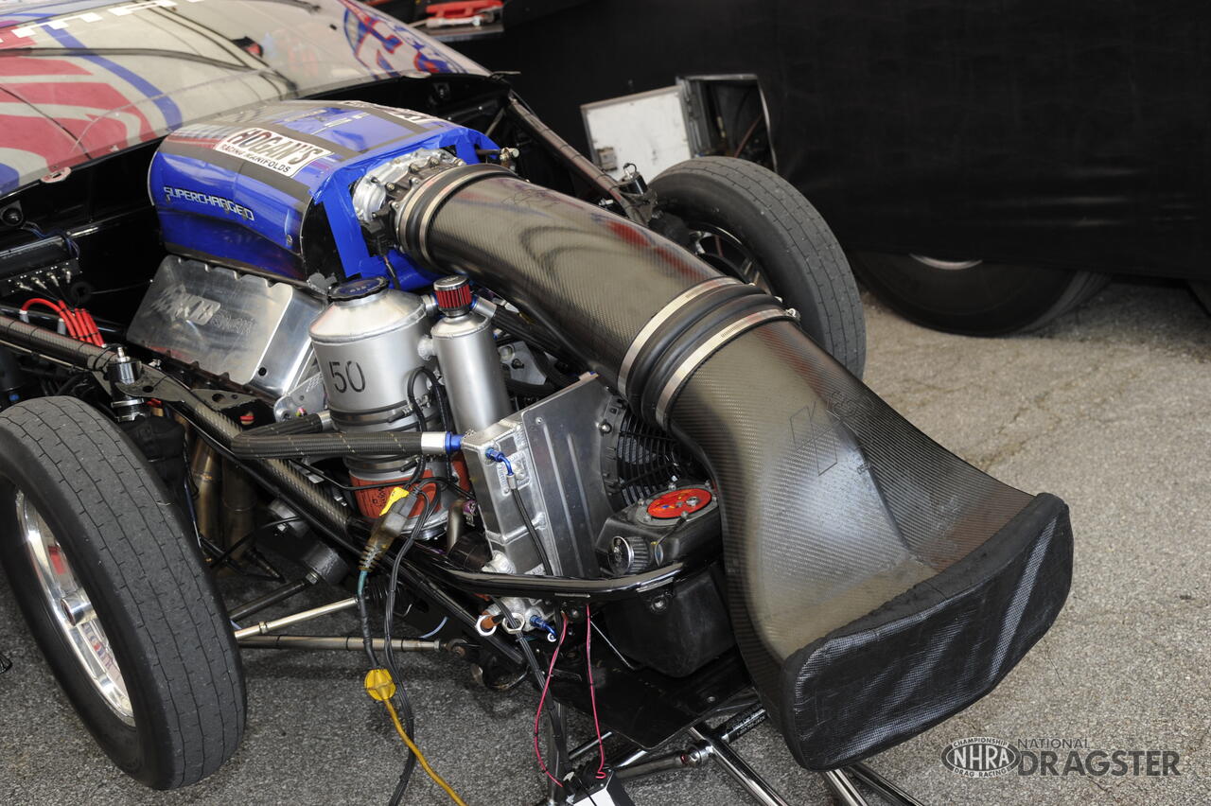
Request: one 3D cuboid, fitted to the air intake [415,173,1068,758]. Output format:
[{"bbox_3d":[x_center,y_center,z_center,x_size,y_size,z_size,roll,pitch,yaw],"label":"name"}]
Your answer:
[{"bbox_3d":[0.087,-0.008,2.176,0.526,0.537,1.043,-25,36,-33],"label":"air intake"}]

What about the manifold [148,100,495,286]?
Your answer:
[{"bbox_3d":[-0.517,-0.414,2.759,0.415,0.288,0.638,-25,22,-33],"label":"manifold"}]

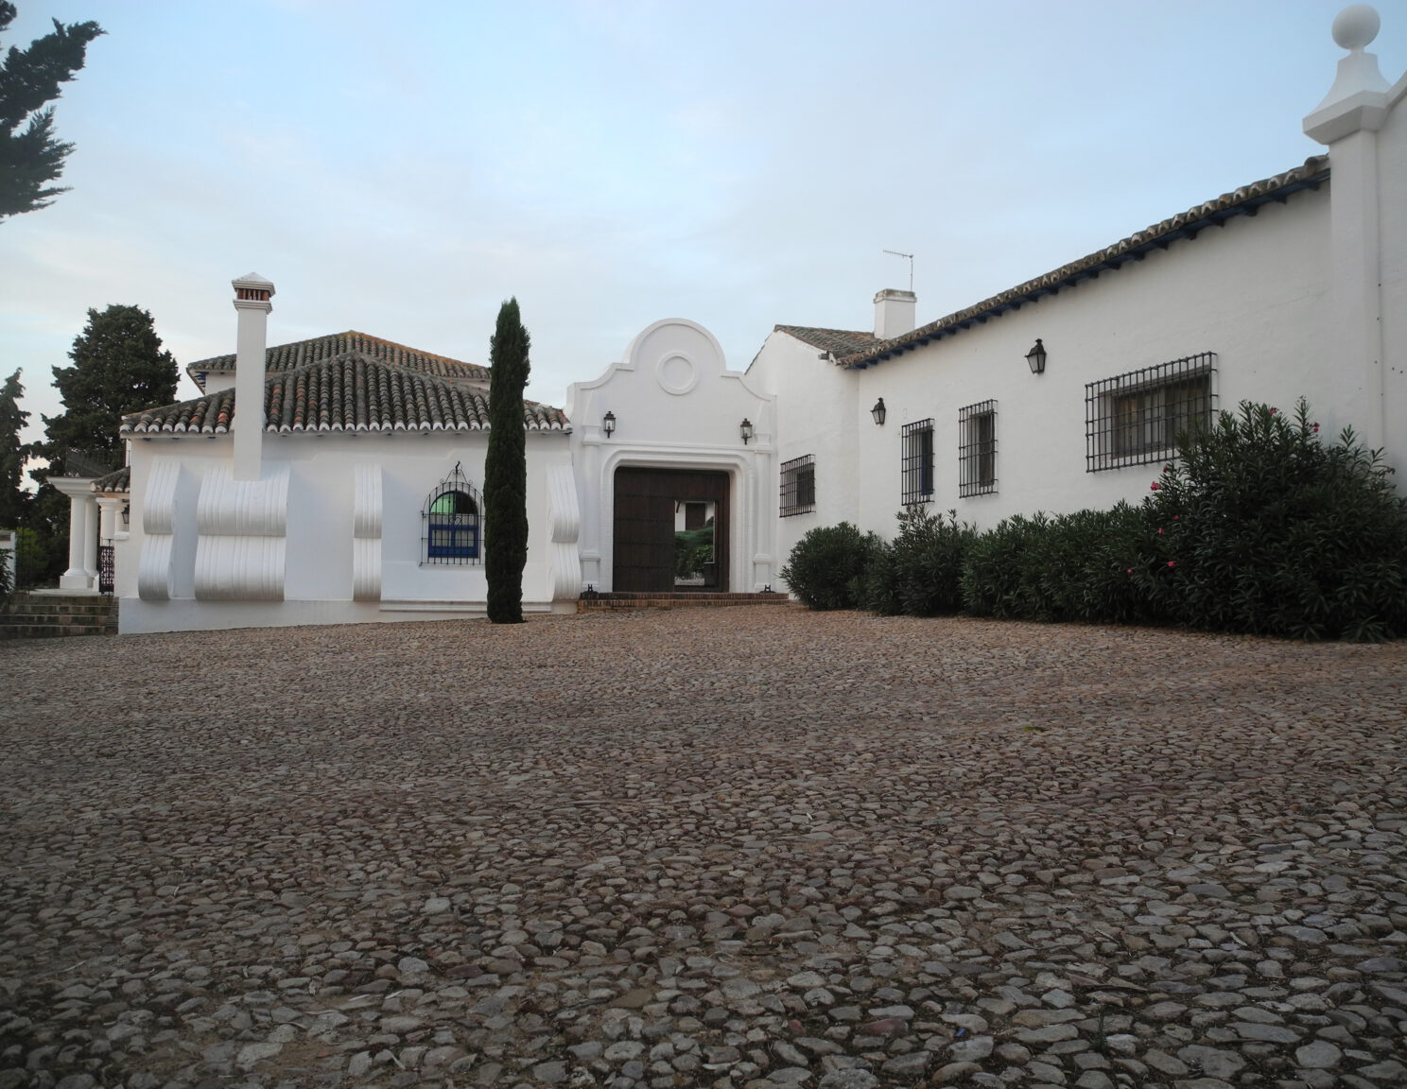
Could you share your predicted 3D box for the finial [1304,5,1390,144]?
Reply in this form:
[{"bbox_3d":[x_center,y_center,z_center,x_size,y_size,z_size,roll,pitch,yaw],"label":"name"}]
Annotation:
[{"bbox_3d":[6.837,-4.923,12.266,0.740,1.430,0.740,1,-3,-19],"label":"finial"}]

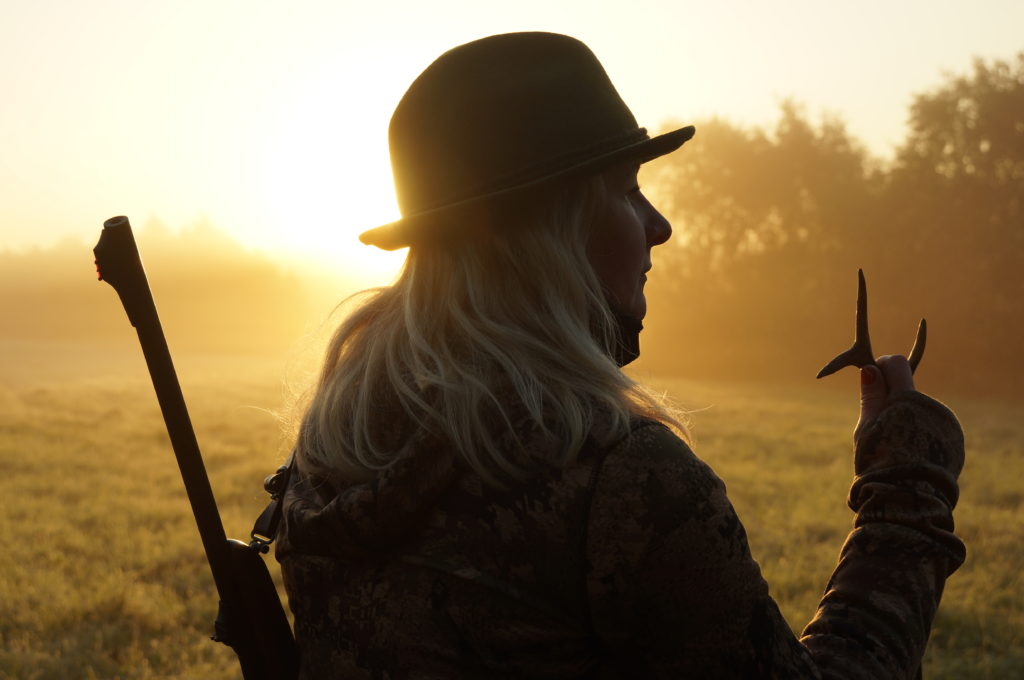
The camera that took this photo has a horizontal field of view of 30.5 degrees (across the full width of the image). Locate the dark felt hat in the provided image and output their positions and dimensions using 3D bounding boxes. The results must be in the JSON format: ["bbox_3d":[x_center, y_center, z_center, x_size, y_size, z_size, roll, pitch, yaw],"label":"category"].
[{"bbox_3d":[-0.004,-0.176,1.500,0.288,0.138,0.255,-20,7,-21],"label":"dark felt hat"}]

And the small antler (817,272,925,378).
[{"bbox_3d":[0.307,-0.007,1.600,0.094,0.108,0.050,0,0,0],"label":"small antler"}]

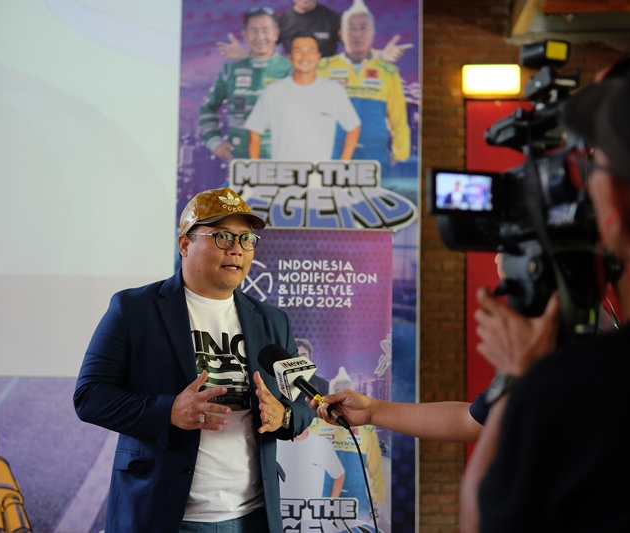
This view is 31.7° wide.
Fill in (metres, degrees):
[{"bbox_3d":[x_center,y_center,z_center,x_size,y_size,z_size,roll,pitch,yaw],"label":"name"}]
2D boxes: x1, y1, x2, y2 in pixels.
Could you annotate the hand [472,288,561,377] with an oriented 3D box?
[{"bbox_3d":[0.268,0.087,1.470,0.105,0.115,0.120,2,-3,-23],"label":"hand"}]

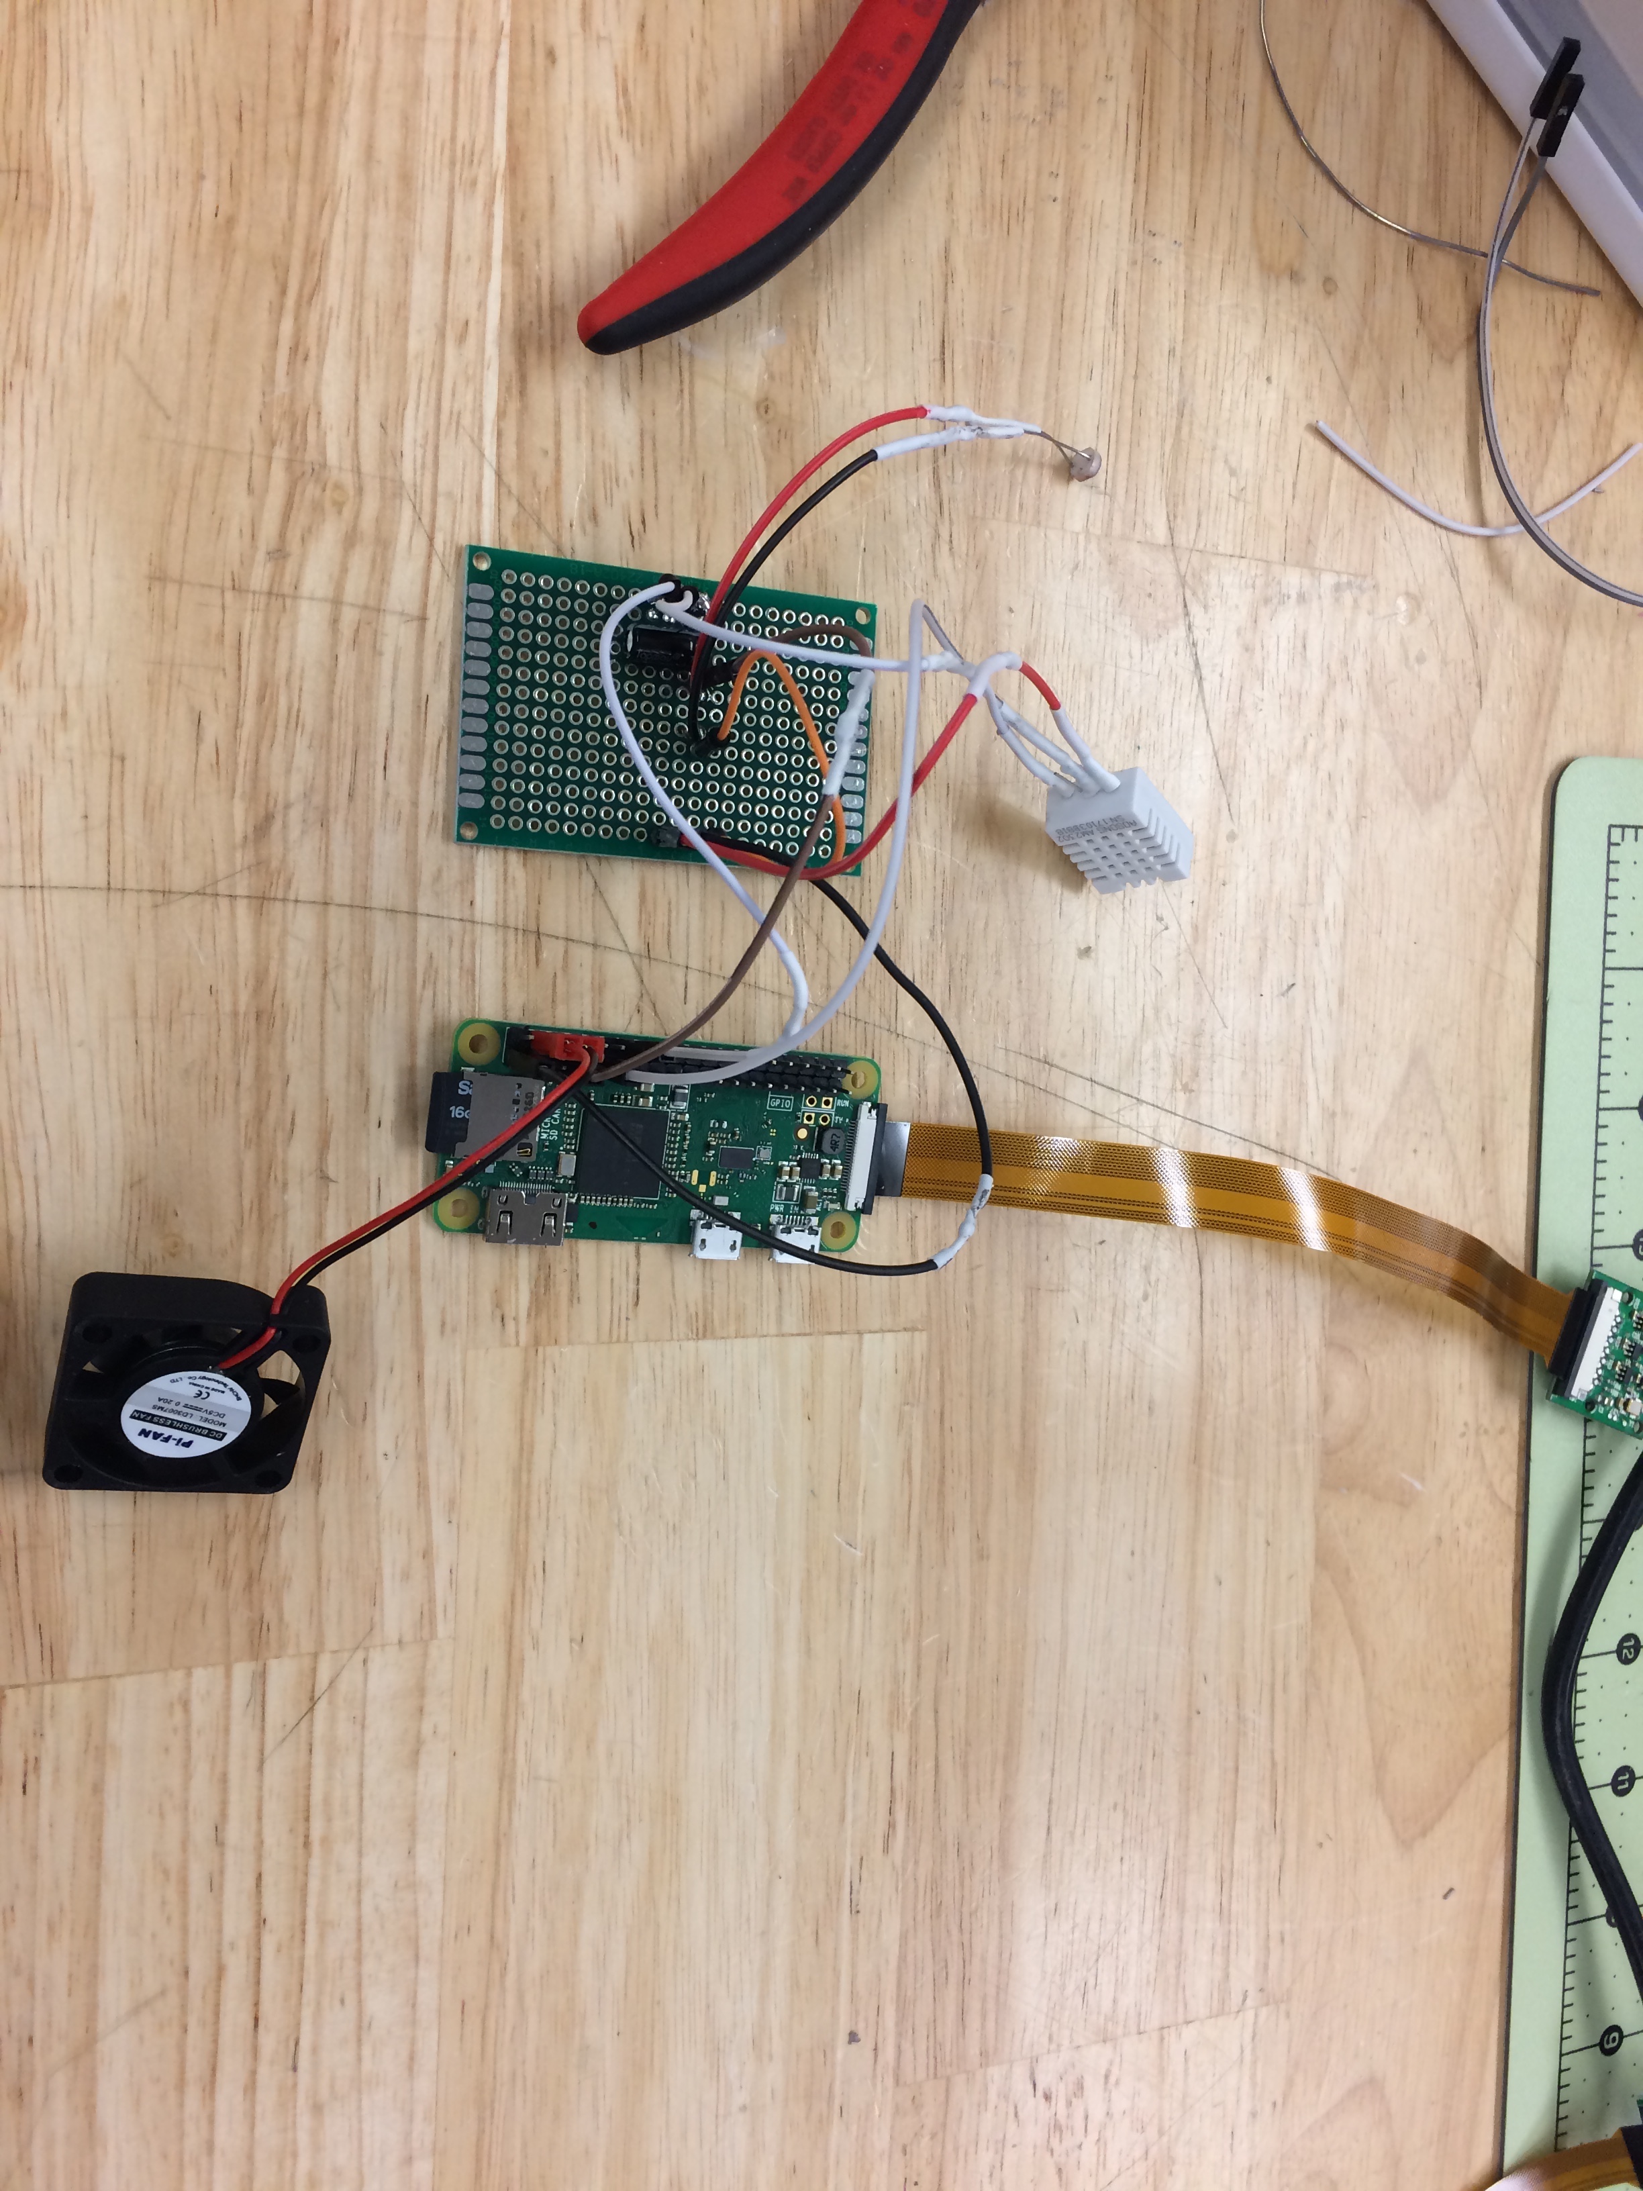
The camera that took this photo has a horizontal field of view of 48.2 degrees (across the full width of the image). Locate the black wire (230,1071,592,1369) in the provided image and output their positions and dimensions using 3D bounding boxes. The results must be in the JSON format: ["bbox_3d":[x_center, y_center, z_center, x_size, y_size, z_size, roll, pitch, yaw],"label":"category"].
[{"bbox_3d":[-0.051,0.014,0.234,0.060,0.017,0.005,-38,107,-16],"label":"black wire"}]

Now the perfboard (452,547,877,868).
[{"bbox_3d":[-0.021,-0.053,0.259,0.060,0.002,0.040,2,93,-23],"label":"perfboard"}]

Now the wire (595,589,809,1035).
[{"bbox_3d":[-0.017,-0.037,0.251,0.016,0.009,0.064,-21,102,-20],"label":"wire"}]

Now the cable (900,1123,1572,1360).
[{"bbox_3d":[0.075,0.022,0.301,0.138,0.011,0.021,16,88,-23],"label":"cable"}]

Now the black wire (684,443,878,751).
[{"bbox_3d":[-0.008,-0.070,0.252,0.009,0.019,0.044,29,83,-22],"label":"black wire"}]

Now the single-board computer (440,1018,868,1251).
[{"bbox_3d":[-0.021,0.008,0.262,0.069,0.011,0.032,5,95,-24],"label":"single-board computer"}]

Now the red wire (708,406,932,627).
[{"bbox_3d":[-0.002,-0.082,0.251,0.044,0.012,0.007,-48,110,-13],"label":"red wire"}]

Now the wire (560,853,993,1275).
[{"bbox_3d":[0.000,0.002,0.262,0.059,0.011,0.047,46,76,-19],"label":"wire"}]

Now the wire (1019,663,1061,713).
[{"bbox_3d":[0.032,-0.059,0.266,0.011,0.004,0.002,40,79,-21],"label":"wire"}]

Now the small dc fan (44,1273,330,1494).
[{"bbox_3d":[-0.078,0.036,0.226,0.030,0.007,0.030,7,125,-26],"label":"small dc fan"}]

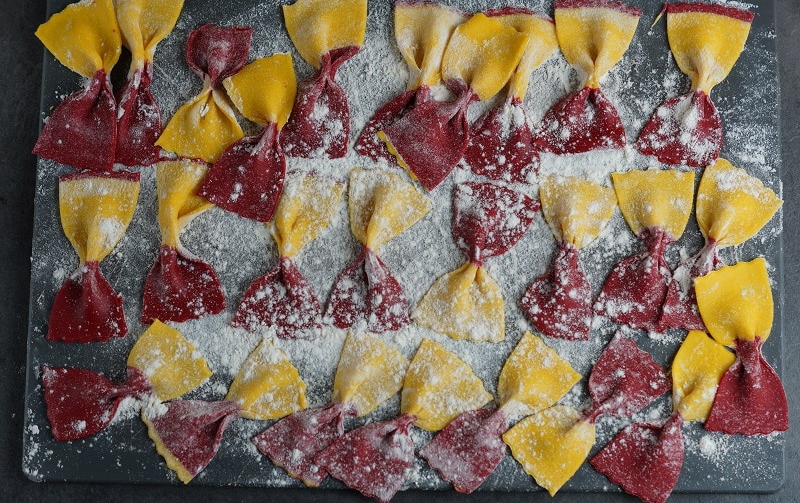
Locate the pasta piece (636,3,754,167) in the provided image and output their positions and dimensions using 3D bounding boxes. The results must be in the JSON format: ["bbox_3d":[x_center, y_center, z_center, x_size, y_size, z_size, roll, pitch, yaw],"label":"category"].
[{"bbox_3d":[0.134,-0.077,0.755,0.040,0.014,0.078,14,81,2],"label":"pasta piece"}]

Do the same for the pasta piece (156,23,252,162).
[{"bbox_3d":[-0.084,-0.073,0.755,0.038,0.014,0.066,15,81,2],"label":"pasta piece"}]

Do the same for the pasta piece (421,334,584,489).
[{"bbox_3d":[0.044,0.071,0.732,0.031,0.014,0.075,43,83,6],"label":"pasta piece"}]

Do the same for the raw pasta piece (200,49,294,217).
[{"bbox_3d":[-0.066,-0.054,0.747,0.037,0.014,0.078,11,81,2],"label":"raw pasta piece"}]

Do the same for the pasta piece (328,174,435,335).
[{"bbox_3d":[-0.009,0.000,0.743,0.040,0.014,0.074,10,81,2],"label":"pasta piece"}]

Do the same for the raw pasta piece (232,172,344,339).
[{"bbox_3d":[-0.046,0.002,0.743,0.040,0.014,0.075,14,81,2],"label":"raw pasta piece"}]

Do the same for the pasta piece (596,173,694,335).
[{"bbox_3d":[0.108,-0.004,0.744,0.036,0.014,0.075,12,81,2],"label":"pasta piece"}]

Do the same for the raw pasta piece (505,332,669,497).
[{"bbox_3d":[0.082,0.070,0.732,0.072,0.014,0.034,-42,83,-6],"label":"raw pasta piece"}]

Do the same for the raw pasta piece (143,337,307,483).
[{"bbox_3d":[-0.075,0.069,0.732,0.068,0.014,0.037,-31,82,-5],"label":"raw pasta piece"}]

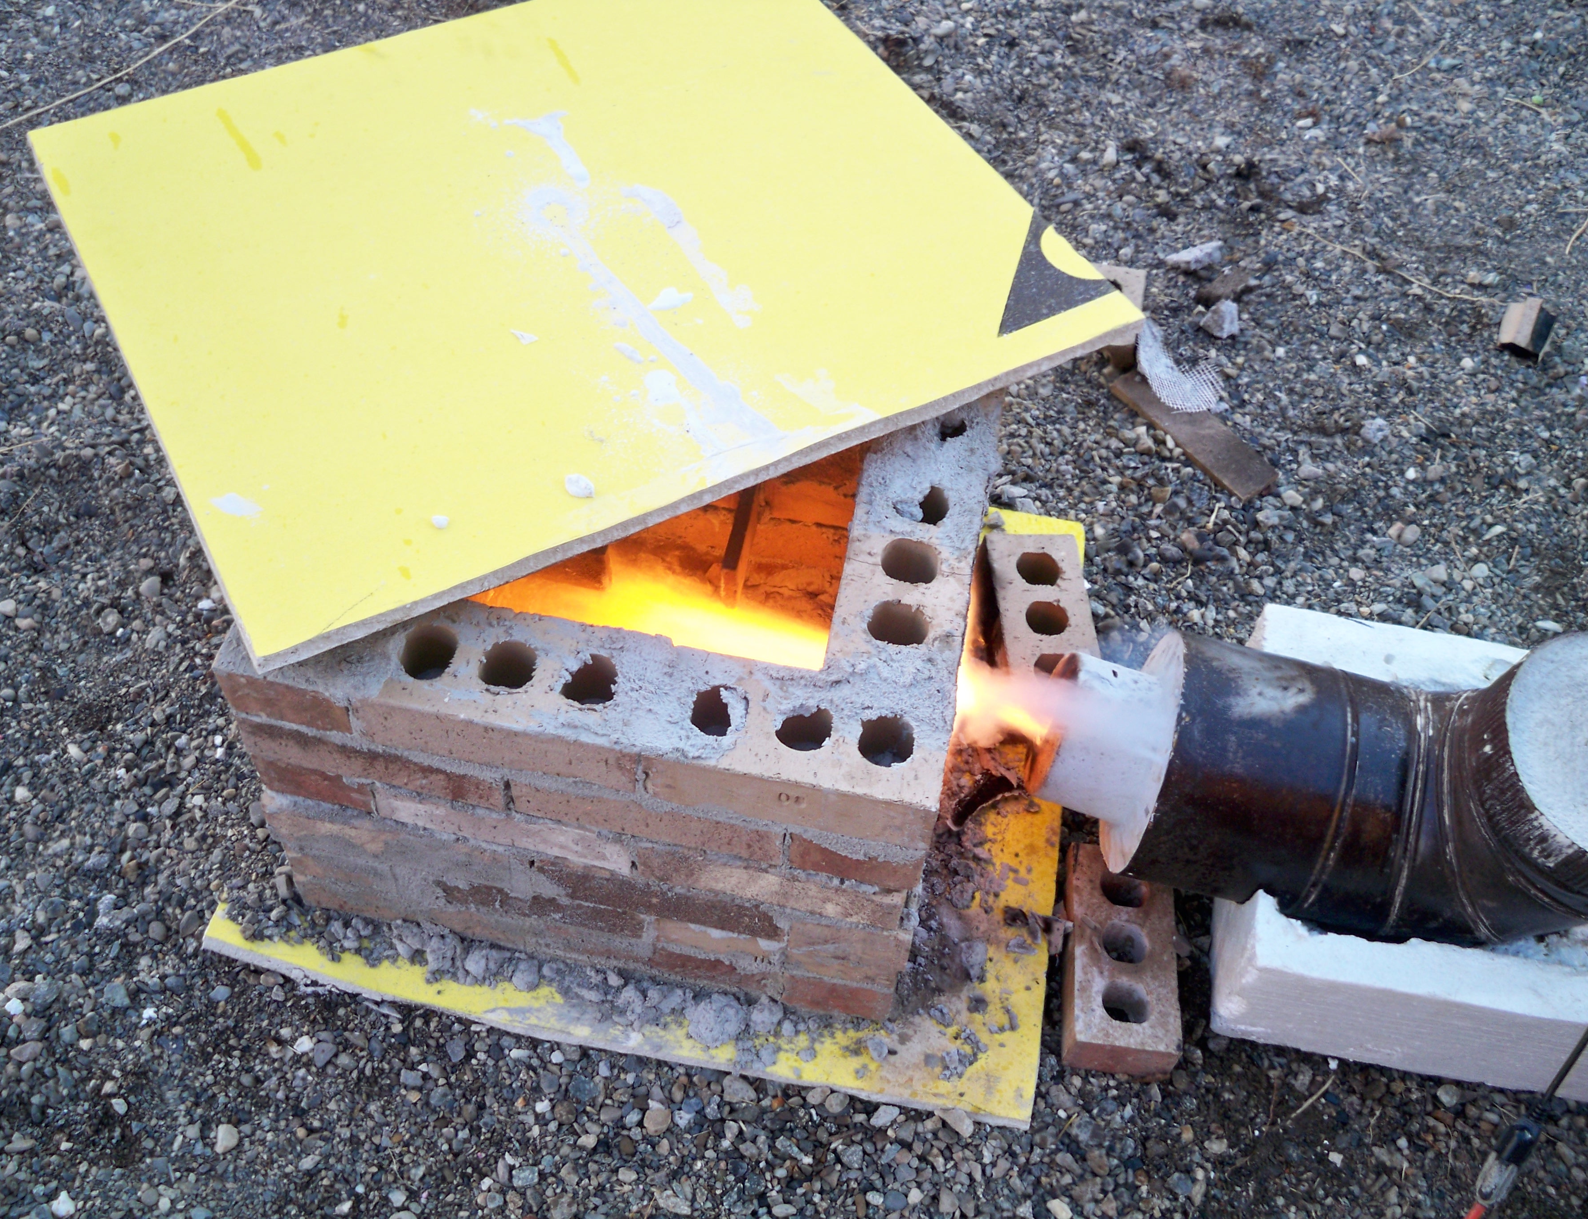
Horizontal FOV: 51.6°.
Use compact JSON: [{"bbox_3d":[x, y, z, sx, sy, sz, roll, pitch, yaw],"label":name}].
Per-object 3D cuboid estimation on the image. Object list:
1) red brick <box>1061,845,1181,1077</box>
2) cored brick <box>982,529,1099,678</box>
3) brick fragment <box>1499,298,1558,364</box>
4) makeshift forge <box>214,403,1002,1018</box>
[{"bbox_3d":[0.286,0.307,1.448,0.089,0.055,0.191,7,51,1],"label":"red brick"},{"bbox_3d":[0.238,0.024,1.590,0.092,0.057,0.194,-1,53,-6],"label":"cored brick"},{"bbox_3d":[0.874,-0.331,1.967,0.050,0.032,0.078,21,53,13],"label":"brick fragment"},{"bbox_3d":[-0.113,-0.002,1.401,0.505,0.332,0.505,10,51,4],"label":"makeshift forge"}]

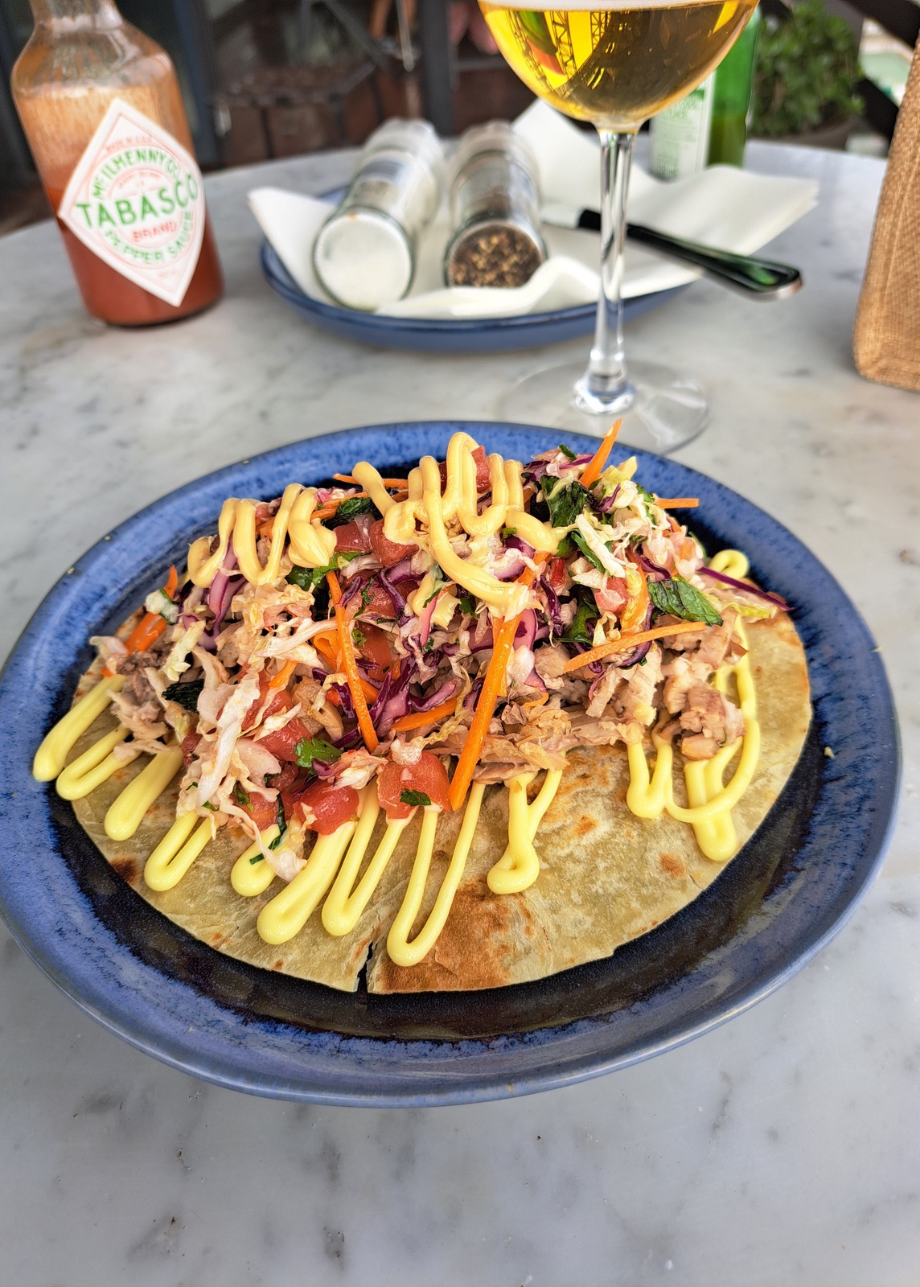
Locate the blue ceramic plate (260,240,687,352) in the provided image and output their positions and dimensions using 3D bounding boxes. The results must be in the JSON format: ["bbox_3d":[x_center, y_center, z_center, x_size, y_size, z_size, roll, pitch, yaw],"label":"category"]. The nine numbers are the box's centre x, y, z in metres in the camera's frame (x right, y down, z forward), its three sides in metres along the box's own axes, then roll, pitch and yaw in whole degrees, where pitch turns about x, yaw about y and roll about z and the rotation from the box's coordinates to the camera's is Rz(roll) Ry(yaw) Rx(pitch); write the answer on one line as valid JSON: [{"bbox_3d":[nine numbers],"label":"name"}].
[{"bbox_3d":[0.018,-0.199,0.449,0.231,0.024,0.231,-3,43,3],"label":"blue ceramic plate"}]

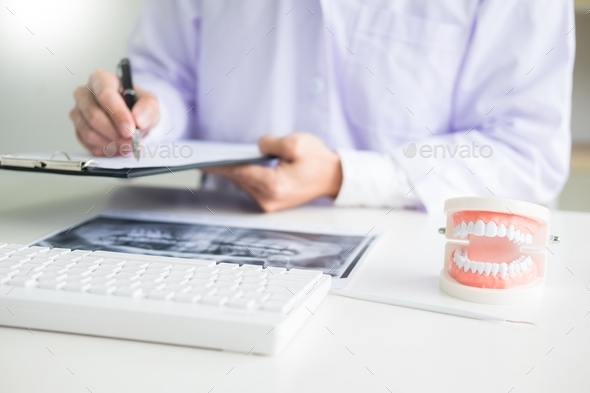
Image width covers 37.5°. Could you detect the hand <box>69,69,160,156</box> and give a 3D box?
[{"bbox_3d":[-0.177,-0.081,0.850,0.085,0.085,0.110,4,13,12],"label":"hand"}]

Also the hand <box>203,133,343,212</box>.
[{"bbox_3d":[-0.023,-0.025,0.900,0.140,0.078,0.090,0,13,-6],"label":"hand"}]

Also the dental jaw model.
[{"bbox_3d":[0.158,0.042,0.675,0.084,0.078,0.066,6,13,19],"label":"dental jaw model"}]

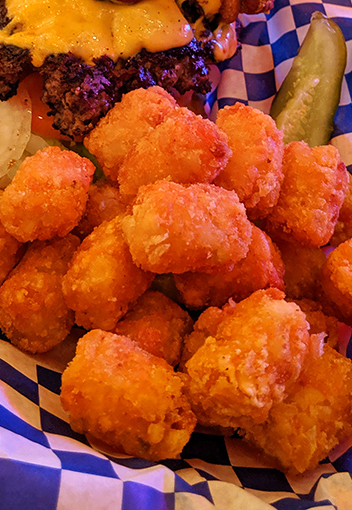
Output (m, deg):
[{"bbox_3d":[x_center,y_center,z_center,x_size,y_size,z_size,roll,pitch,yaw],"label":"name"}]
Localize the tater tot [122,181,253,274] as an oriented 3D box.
[{"bbox_3d":[0.003,-0.008,0.150,0.036,0.024,0.025,6,48,12],"label":"tater tot"}]

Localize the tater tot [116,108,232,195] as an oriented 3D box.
[{"bbox_3d":[0.000,-0.032,0.168,0.035,0.024,0.024,-34,56,-14],"label":"tater tot"}]

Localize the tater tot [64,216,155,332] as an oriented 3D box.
[{"bbox_3d":[-0.024,0.006,0.186,0.026,0.026,0.039,20,69,17],"label":"tater tot"}]

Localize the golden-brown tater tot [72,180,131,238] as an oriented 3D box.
[{"bbox_3d":[-0.025,-0.012,0.177,0.024,0.024,0.033,23,57,20],"label":"golden-brown tater tot"}]

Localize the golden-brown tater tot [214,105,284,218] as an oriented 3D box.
[{"bbox_3d":[0.031,-0.040,0.221,0.027,0.027,0.044,-12,78,-10],"label":"golden-brown tater tot"}]

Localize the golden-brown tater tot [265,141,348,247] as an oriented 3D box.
[{"bbox_3d":[0.049,-0.023,0.199,0.027,0.027,0.040,16,75,14],"label":"golden-brown tater tot"}]

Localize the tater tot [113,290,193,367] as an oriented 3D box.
[{"bbox_3d":[-0.009,0.023,0.149,0.032,0.024,0.024,4,48,10],"label":"tater tot"}]

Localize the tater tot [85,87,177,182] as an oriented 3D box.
[{"bbox_3d":[-0.017,-0.046,0.207,0.039,0.028,0.028,-42,59,-17],"label":"tater tot"}]

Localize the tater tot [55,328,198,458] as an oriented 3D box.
[{"bbox_3d":[-0.015,0.044,0.168,0.041,0.028,0.028,27,53,18],"label":"tater tot"}]

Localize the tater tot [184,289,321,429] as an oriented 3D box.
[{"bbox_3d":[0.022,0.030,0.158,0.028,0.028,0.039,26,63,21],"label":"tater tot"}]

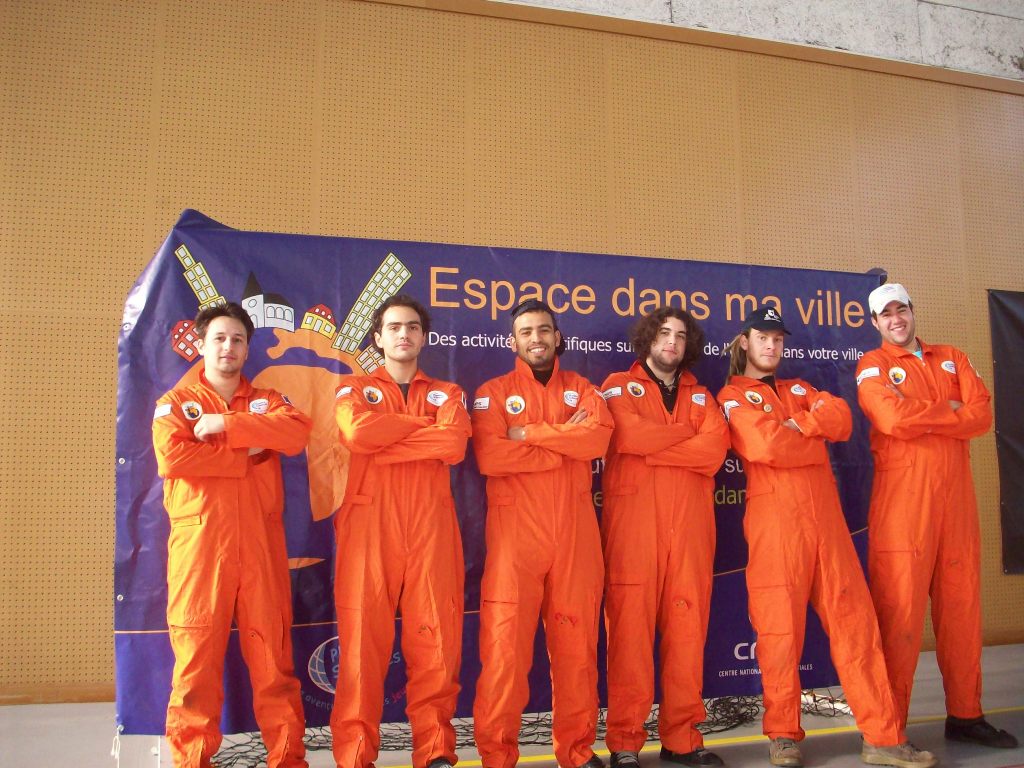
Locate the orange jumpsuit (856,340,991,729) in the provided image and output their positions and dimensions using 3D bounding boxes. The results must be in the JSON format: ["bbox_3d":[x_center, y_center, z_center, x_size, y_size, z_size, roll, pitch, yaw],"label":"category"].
[{"bbox_3d":[1.643,0.598,4.371,0.560,1.556,0.420,0,-6,-3],"label":"orange jumpsuit"}]

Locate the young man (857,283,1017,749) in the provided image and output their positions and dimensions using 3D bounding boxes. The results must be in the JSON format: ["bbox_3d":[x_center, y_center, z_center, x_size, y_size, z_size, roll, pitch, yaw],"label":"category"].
[{"bbox_3d":[1.696,0.509,4.362,0.620,1.852,0.500,0,-6,-3],"label":"young man"}]

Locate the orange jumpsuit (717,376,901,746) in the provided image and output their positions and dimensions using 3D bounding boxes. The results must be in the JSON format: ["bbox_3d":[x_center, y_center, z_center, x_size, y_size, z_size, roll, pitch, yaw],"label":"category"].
[{"bbox_3d":[1.108,0.652,4.091,0.660,1.368,0.440,1,-6,-10],"label":"orange jumpsuit"}]

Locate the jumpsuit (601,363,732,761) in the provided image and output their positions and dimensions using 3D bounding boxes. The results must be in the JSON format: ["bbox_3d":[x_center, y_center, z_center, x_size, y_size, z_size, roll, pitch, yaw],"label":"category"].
[{"bbox_3d":[0.564,0.634,4.051,0.500,1.436,0.400,1,-6,-9],"label":"jumpsuit"}]

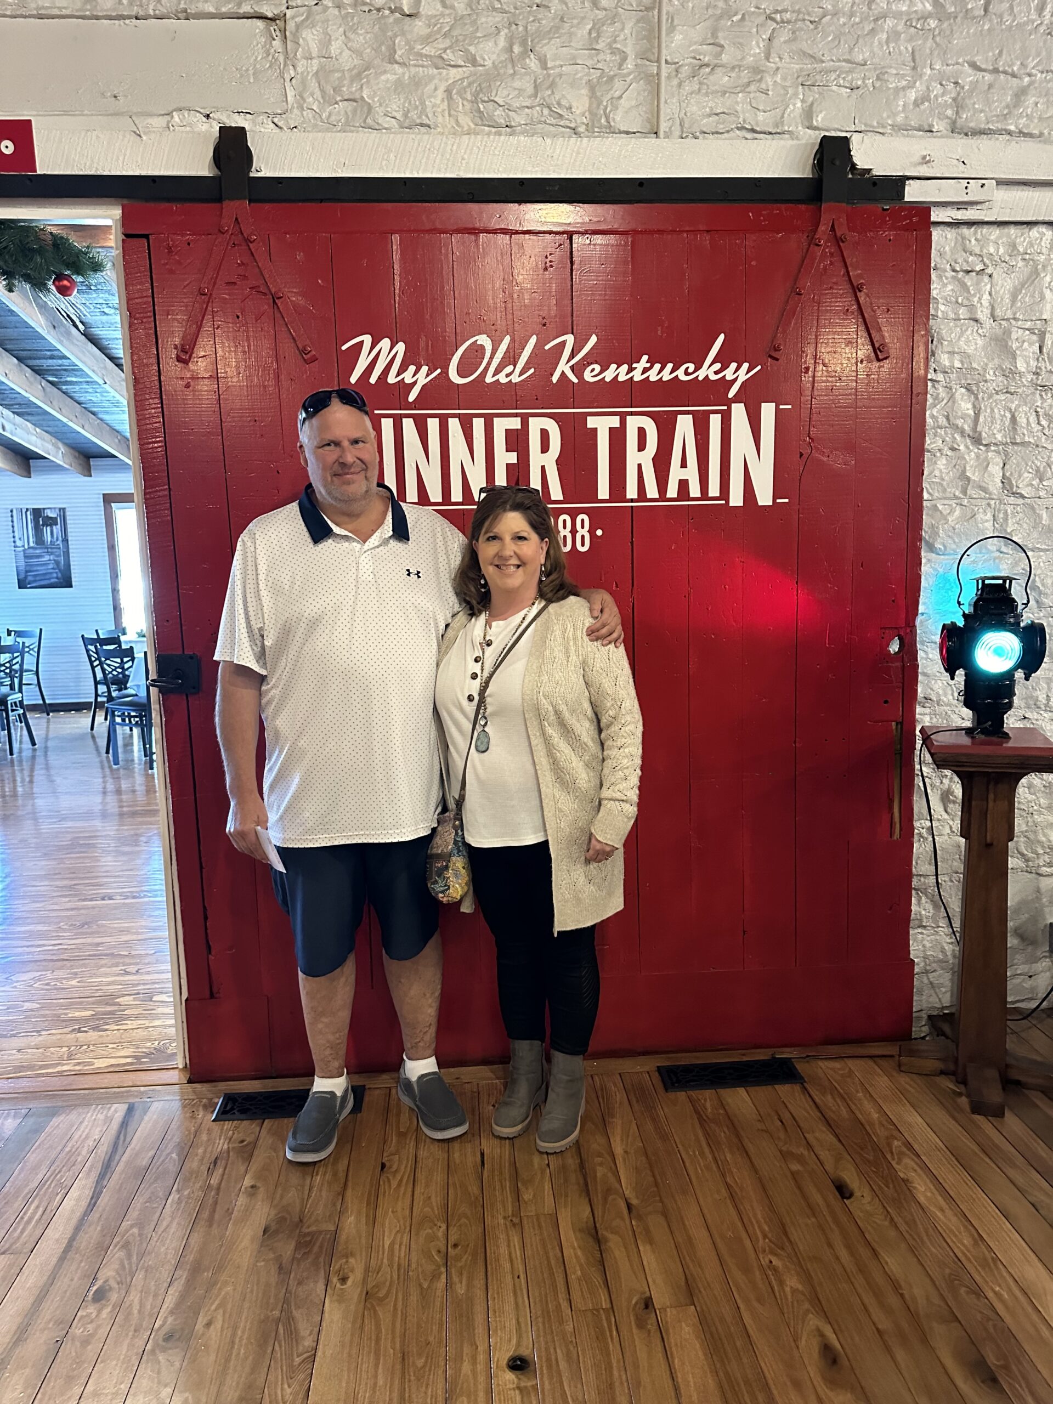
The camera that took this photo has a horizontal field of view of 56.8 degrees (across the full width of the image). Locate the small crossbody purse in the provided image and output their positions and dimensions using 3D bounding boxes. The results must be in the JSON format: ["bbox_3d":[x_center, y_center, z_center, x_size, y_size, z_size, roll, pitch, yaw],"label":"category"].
[{"bbox_3d":[-0.086,0.117,2.342,0.280,0.700,0.220,1,9,14],"label":"small crossbody purse"}]

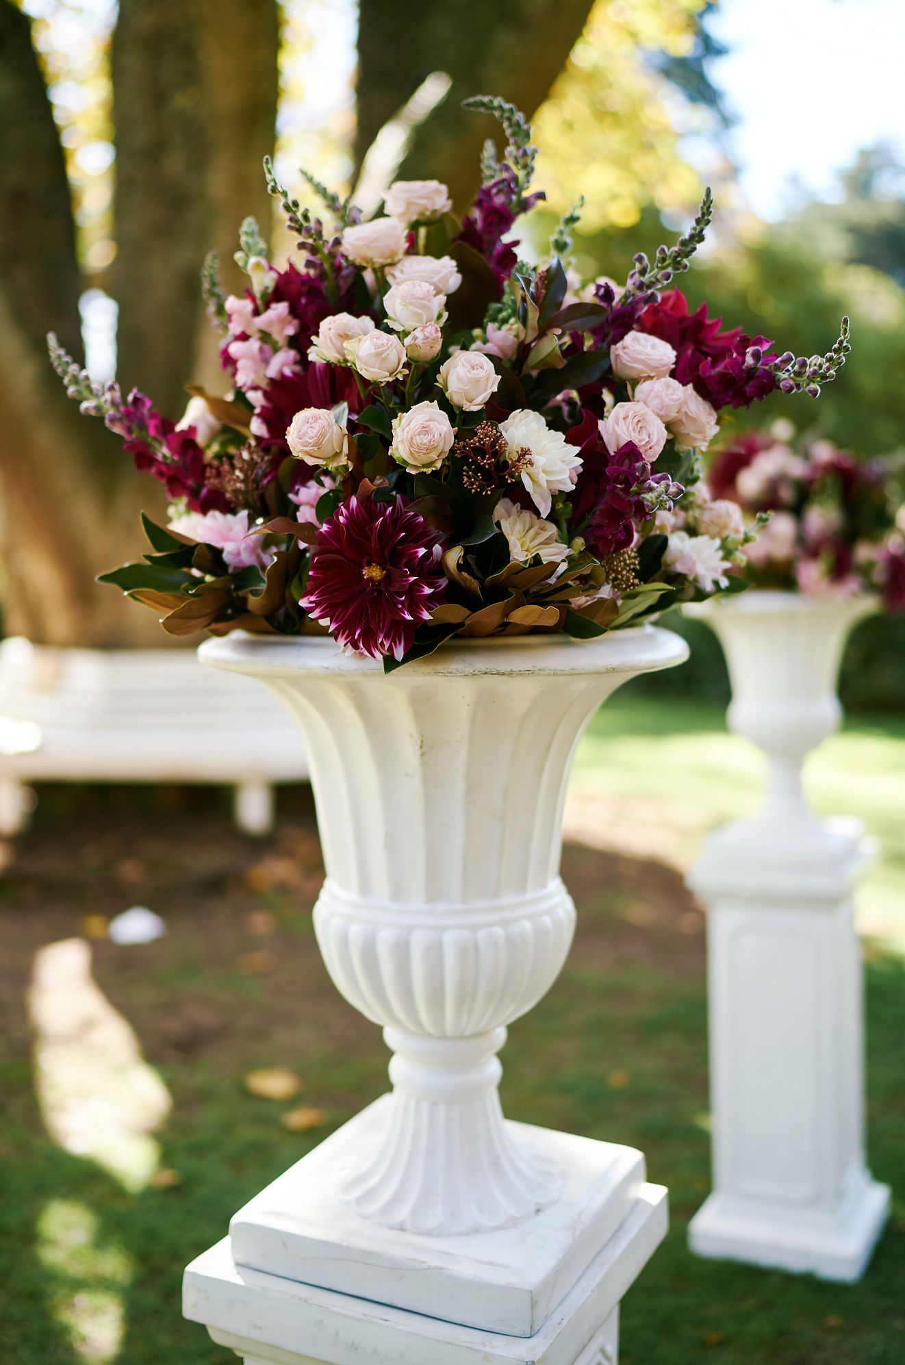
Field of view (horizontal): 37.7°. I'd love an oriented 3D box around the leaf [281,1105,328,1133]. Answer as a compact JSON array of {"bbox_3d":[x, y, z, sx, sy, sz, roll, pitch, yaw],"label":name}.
[{"bbox_3d":[-0.411,1.207,3.651,0.120,0.025,0.095,-1,4,0],"label":"leaf"}]

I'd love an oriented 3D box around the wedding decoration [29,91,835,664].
[{"bbox_3d":[-0.007,-0.278,1.165,0.730,0.510,0.580,-1,4,0],"label":"wedding decoration"}]

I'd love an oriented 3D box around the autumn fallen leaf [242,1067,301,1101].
[{"bbox_3d":[-0.528,1.187,3.907,0.155,0.030,0.120,-1,4,0],"label":"autumn fallen leaf"}]

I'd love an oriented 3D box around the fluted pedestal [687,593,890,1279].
[{"bbox_3d":[0.748,0.532,2.971,0.440,1.433,0.440,0,4,28],"label":"fluted pedestal"}]

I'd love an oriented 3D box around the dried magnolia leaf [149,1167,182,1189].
[{"bbox_3d":[-0.718,1.239,3.307,0.075,0.020,0.070,-1,4,0],"label":"dried magnolia leaf"}]

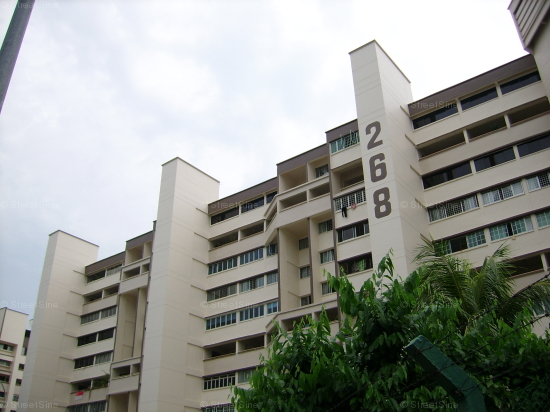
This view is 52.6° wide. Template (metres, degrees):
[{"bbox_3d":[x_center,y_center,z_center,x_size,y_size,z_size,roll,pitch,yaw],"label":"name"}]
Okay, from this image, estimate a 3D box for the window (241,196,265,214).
[{"bbox_3d":[-2.168,-0.053,54.464,2.859,0.973,0.200,-20,-33,32],"label":"window"}]

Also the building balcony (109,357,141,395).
[{"bbox_3d":[-14.358,17.298,56.039,4.990,3.260,2.000,-21,-35,32],"label":"building balcony"}]

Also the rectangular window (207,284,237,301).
[{"bbox_3d":[-5.012,8.224,52.642,3.781,1.113,0.200,-20,-33,32],"label":"rectangular window"}]

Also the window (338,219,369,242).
[{"bbox_3d":[5.902,1.932,41.875,2.710,1.160,0.200,-21,-35,32],"label":"window"}]

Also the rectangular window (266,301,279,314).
[{"bbox_3d":[-0.176,8.845,48.151,1.137,0.915,0.130,-21,-34,32],"label":"rectangular window"}]

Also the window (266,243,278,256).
[{"bbox_3d":[-0.204,4.004,50.714,1.197,1.062,0.130,-21,-34,32],"label":"window"}]

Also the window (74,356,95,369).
[{"bbox_3d":[-23.287,19.202,68.075,3.849,1.120,0.150,-21,-34,32],"label":"window"}]

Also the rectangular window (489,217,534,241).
[{"bbox_3d":[14.993,1.477,35.233,2.830,0.990,0.200,-21,-35,32],"label":"rectangular window"}]

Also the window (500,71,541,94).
[{"bbox_3d":[17.394,-8.708,39.429,2.601,0.927,0.130,-21,-34,32],"label":"window"}]

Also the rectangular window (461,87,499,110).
[{"bbox_3d":[14.835,-7.807,40.372,2.678,1.033,0.200,-20,-33,32],"label":"rectangular window"}]

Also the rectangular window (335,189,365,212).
[{"bbox_3d":[5.857,-0.421,43.181,2.720,1.050,0.200,-21,-35,32],"label":"rectangular window"}]

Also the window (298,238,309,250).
[{"bbox_3d":[2.767,3.383,49.976,1.269,1.055,0.130,-21,-34,32],"label":"window"}]

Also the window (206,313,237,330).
[{"bbox_3d":[-5.124,11.048,53.063,3.869,1.079,0.150,-21,-34,32],"label":"window"}]

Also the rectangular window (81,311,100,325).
[{"bbox_3d":[-22.651,13.828,68.185,3.518,1.122,0.130,-21,-34,32],"label":"rectangular window"}]

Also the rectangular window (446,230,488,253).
[{"bbox_3d":[12.718,2.521,37.972,3.309,1.069,0.150,-21,-34,32],"label":"rectangular window"}]

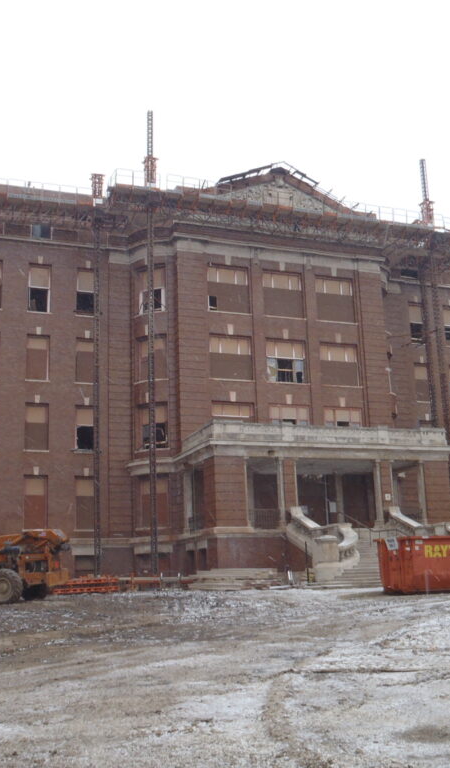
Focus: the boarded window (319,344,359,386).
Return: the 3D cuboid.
[{"bbox_3d":[7.540,-1.212,54.387,2.758,2.803,0.200,3,-15,-20],"label":"boarded window"}]

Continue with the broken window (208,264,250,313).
[{"bbox_3d":[0.304,-5.920,52.217,2.805,3.150,0.200,3,-15,-21],"label":"broken window"}]

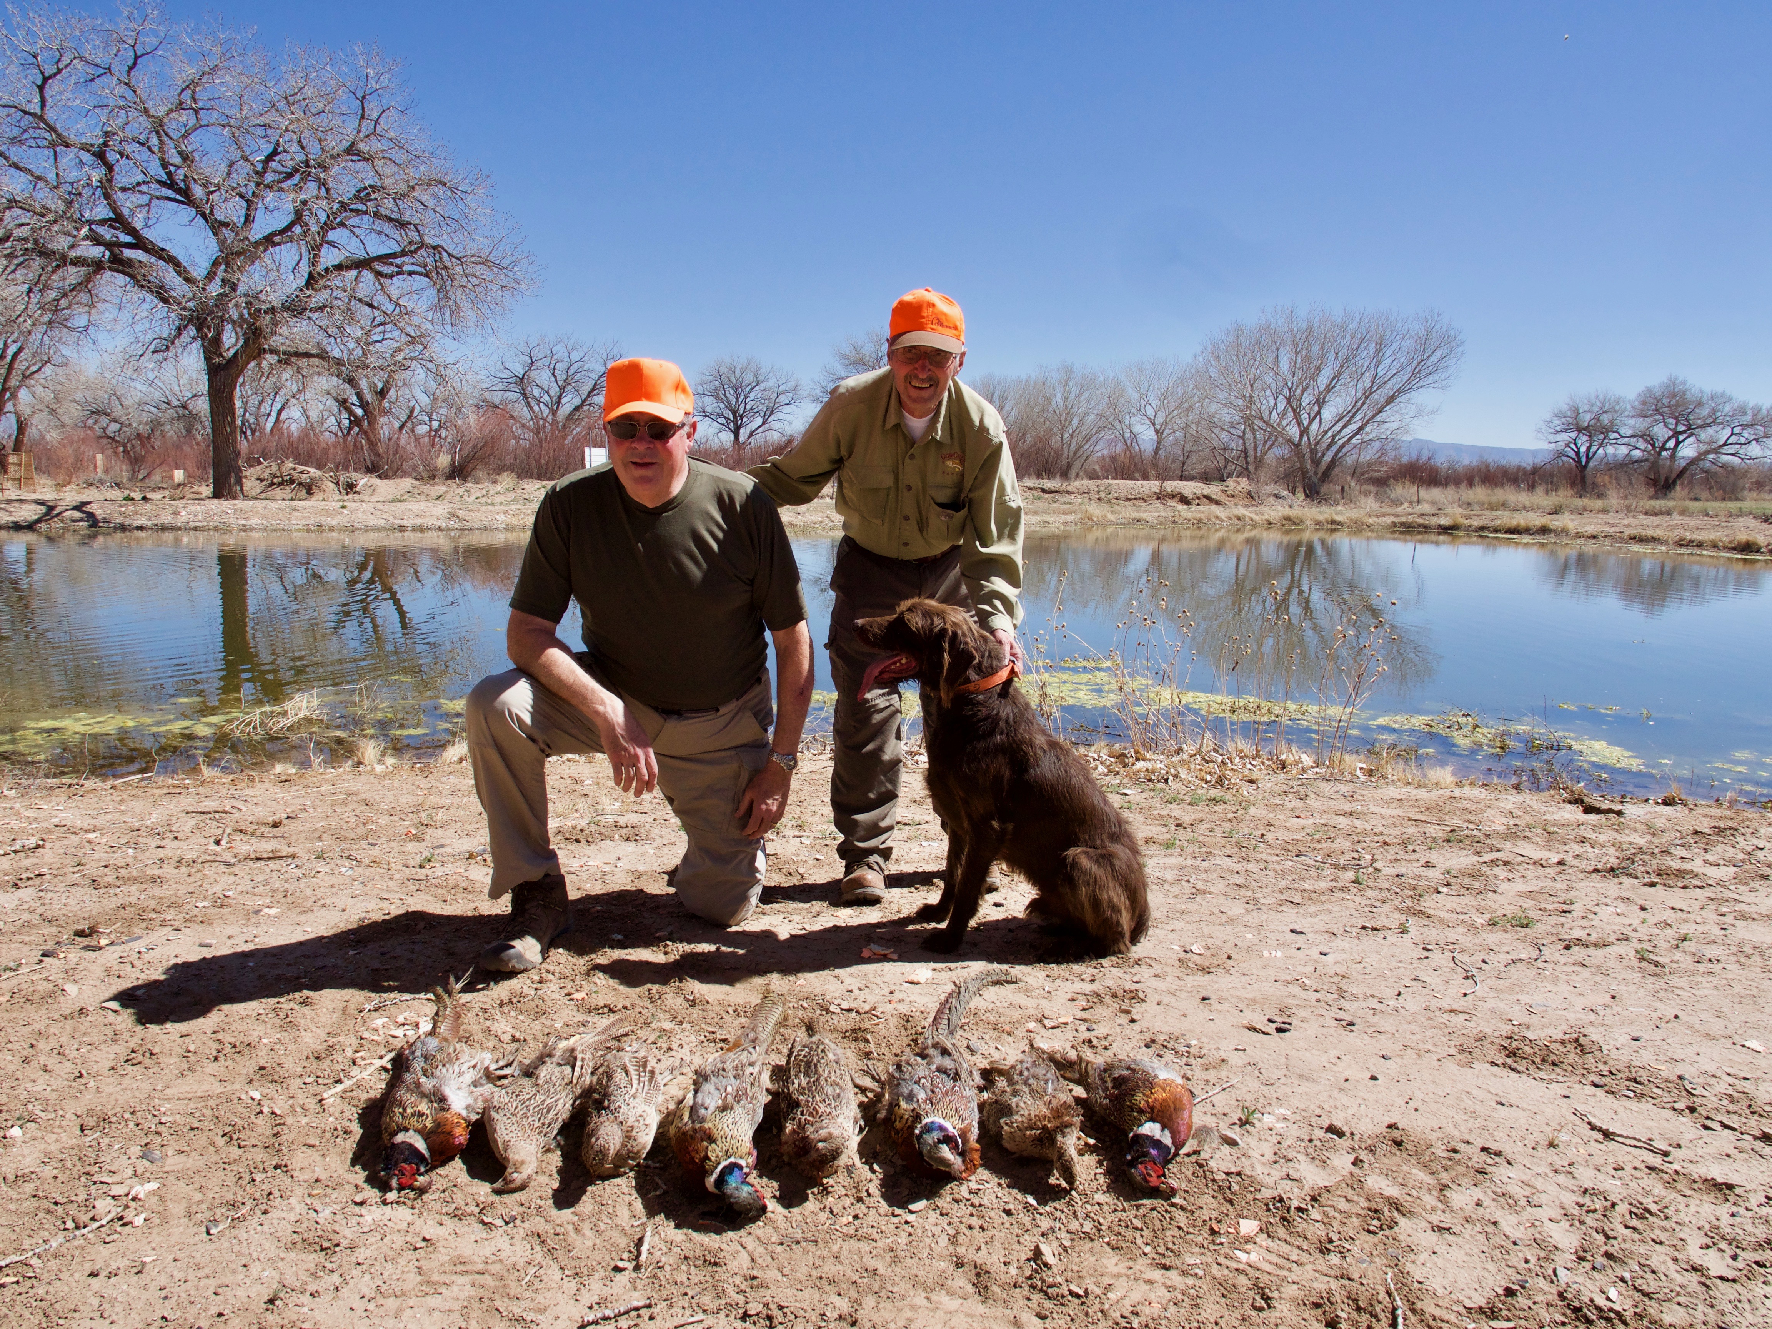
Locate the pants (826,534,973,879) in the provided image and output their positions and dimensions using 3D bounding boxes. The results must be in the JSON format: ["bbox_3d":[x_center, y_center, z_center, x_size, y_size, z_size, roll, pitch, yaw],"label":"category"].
[{"bbox_3d":[0.052,0.104,3.055,0.420,0.842,0.340,0,9,0],"label":"pants"}]

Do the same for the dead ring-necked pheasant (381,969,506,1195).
[{"bbox_3d":[-0.761,0.668,2.135,0.190,0.125,0.731,-3,9,-16],"label":"dead ring-necked pheasant"}]

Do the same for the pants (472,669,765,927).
[{"bbox_3d":[-0.565,0.272,2.787,0.630,0.630,0.580,1,9,5],"label":"pants"}]

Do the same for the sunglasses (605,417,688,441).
[{"bbox_3d":[-0.455,-0.446,2.339,0.147,0.043,0.130,0,9,0],"label":"sunglasses"}]

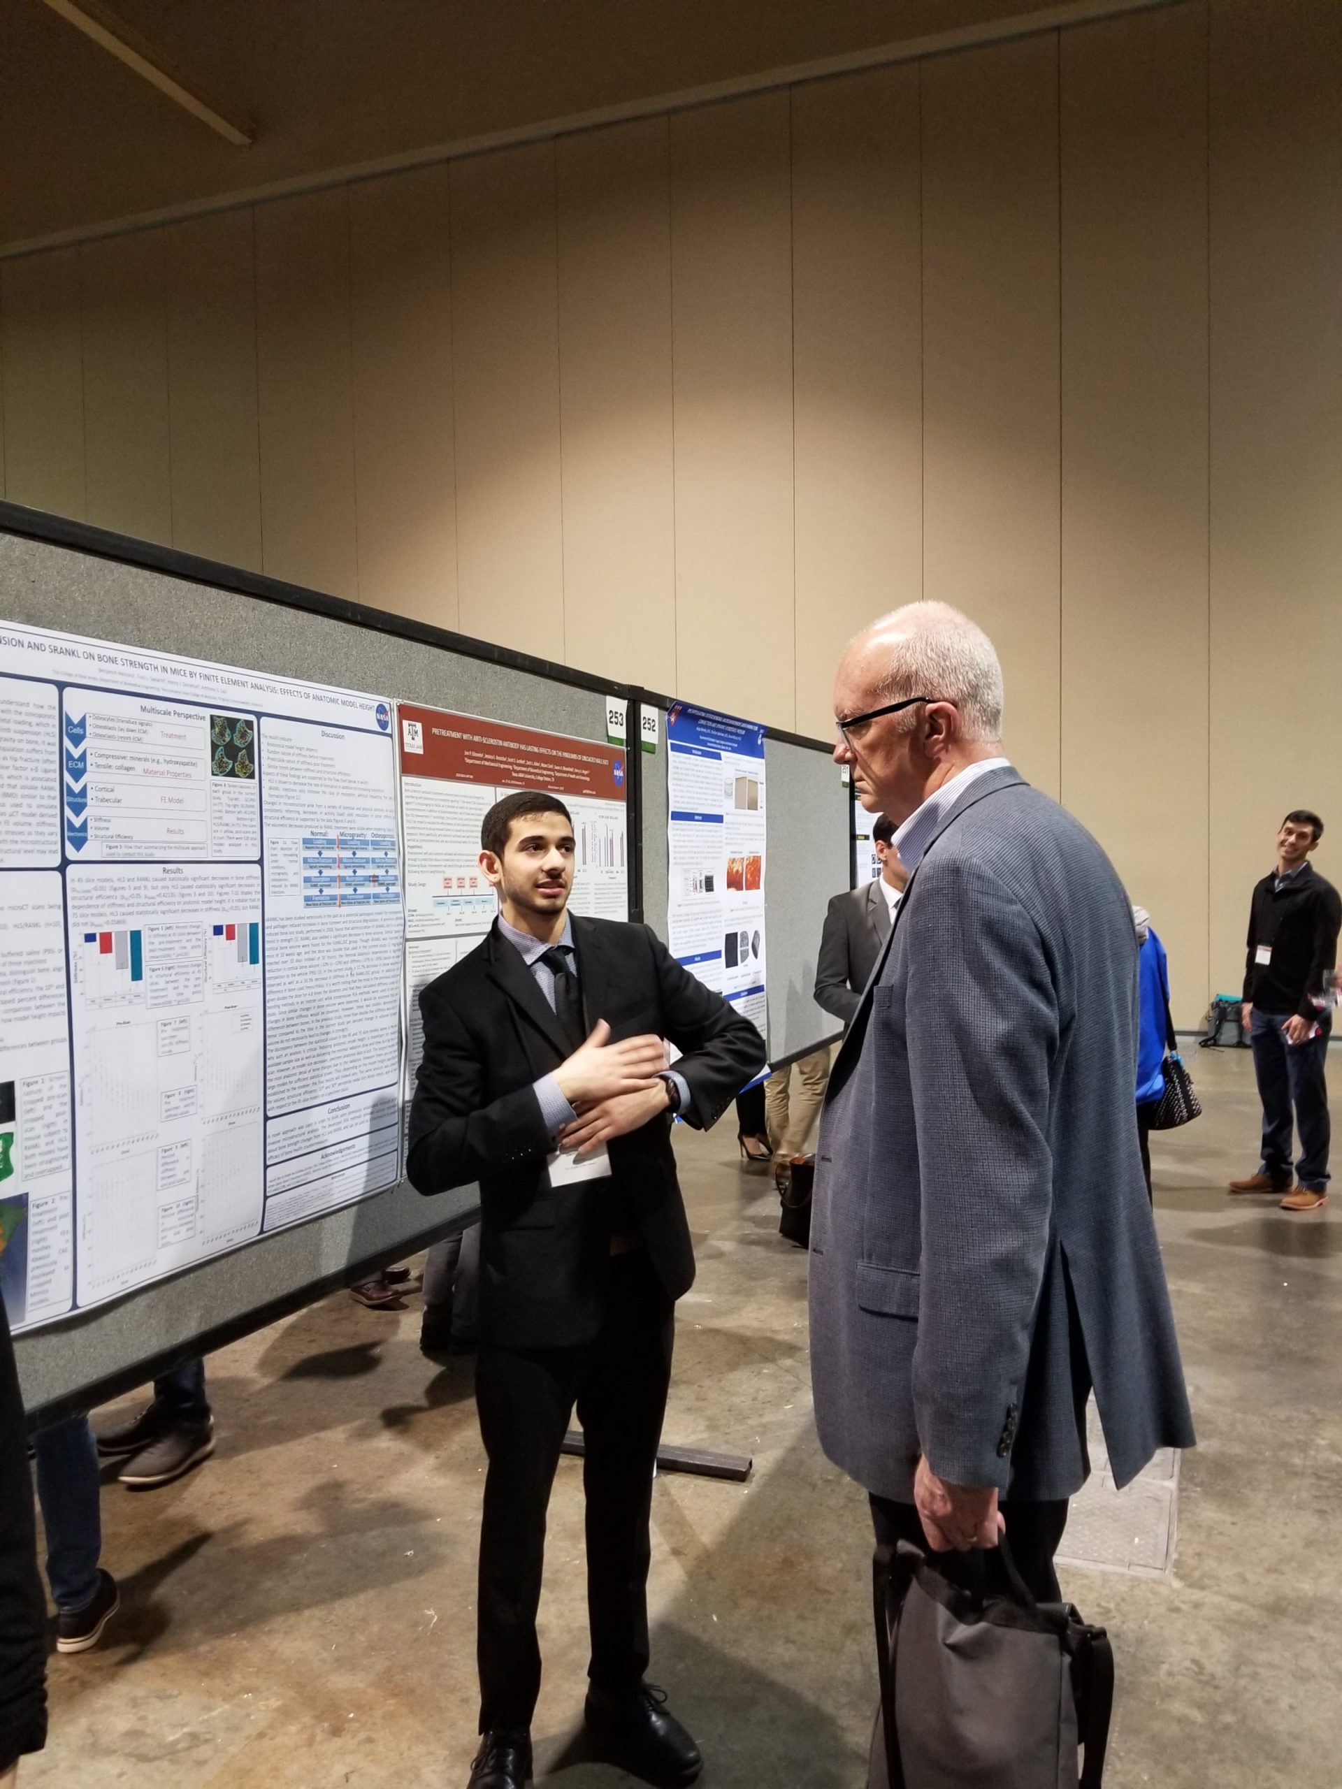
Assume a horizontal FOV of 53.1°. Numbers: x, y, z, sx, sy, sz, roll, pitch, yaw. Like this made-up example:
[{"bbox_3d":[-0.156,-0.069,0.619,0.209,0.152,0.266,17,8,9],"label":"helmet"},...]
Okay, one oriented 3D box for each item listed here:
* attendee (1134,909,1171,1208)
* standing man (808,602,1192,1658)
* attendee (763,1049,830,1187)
[{"bbox_3d":[1.516,0.673,4.650,0.480,1.600,0.320,-1,2,-20],"label":"attendee"},{"bbox_3d":[0.384,0.615,1.580,0.420,1.900,0.540,0,2,22],"label":"standing man"},{"bbox_3d":[0.608,0.557,6.600,0.500,1.750,0.320,-1,2,-27],"label":"attendee"}]

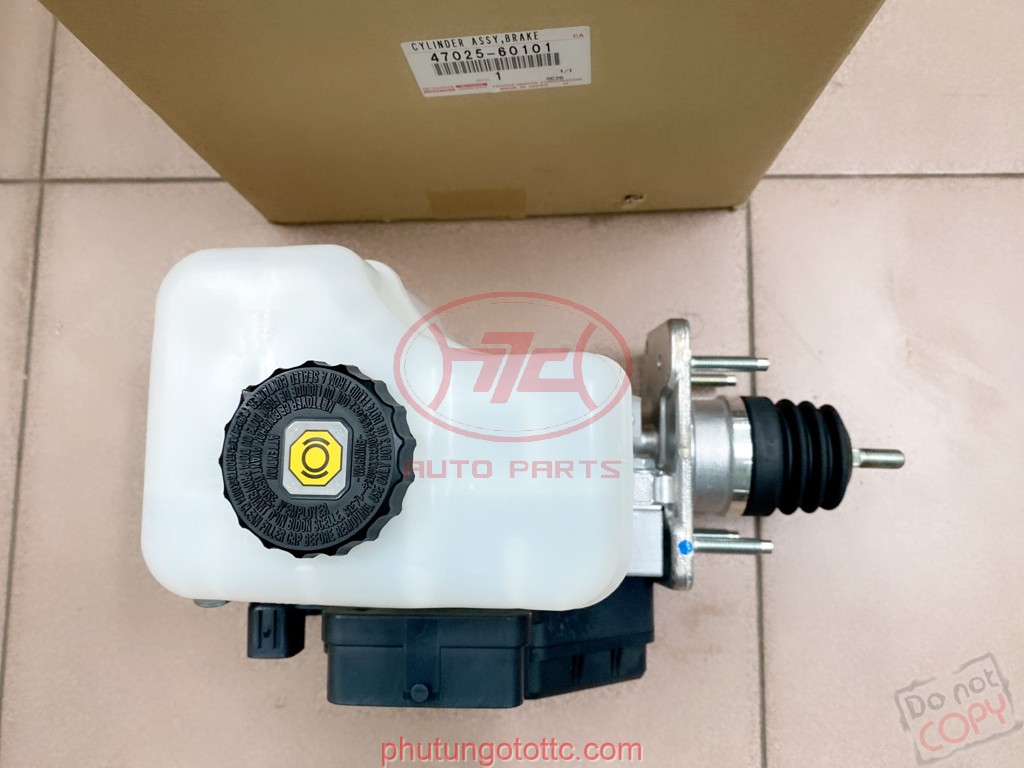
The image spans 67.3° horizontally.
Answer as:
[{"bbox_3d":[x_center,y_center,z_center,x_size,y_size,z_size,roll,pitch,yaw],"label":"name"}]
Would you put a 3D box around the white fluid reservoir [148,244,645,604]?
[{"bbox_3d":[-0.057,0.020,0.379,0.228,0.118,0.171,-1,83,2],"label":"white fluid reservoir"}]

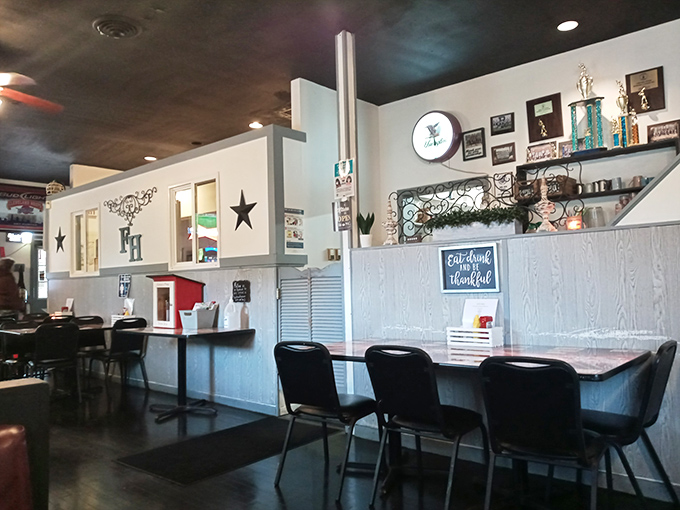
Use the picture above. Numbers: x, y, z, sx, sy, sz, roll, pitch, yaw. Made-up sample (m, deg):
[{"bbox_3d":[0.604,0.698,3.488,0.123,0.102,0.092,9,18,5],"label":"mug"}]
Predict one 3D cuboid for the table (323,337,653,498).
[{"bbox_3d":[0.630,0.919,3.081,1.824,0.747,0.883,-4,-4,41],"label":"table"}]

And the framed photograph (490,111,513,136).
[{"bbox_3d":[1.526,-1.227,5.170,0.234,0.182,0.020,-4,-4,41],"label":"framed photograph"}]

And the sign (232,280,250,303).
[{"bbox_3d":[-0.953,0.356,5.310,0.265,0.206,0.018,-4,-4,41],"label":"sign"}]

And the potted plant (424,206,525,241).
[{"bbox_3d":[0.877,-0.197,3.610,0.670,0.185,0.150,-4,-4,41],"label":"potted plant"}]

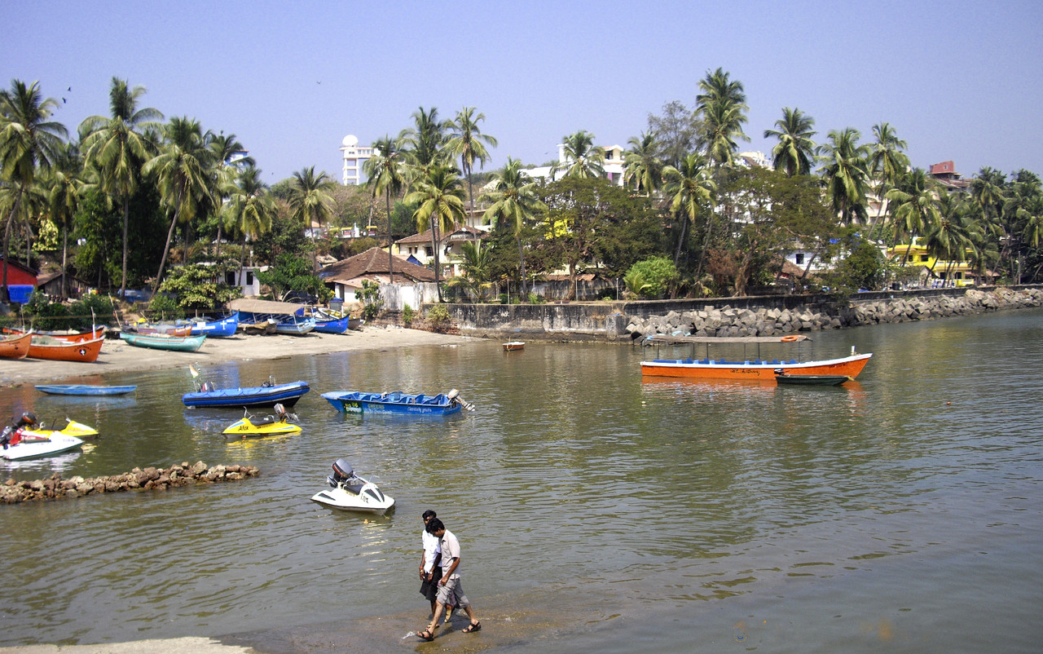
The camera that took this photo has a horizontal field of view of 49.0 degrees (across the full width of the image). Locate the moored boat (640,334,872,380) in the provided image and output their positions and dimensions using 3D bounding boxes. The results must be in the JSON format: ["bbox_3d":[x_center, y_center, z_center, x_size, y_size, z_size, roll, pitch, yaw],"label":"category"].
[{"bbox_3d":[10.638,1.480,52.352,10.300,2.250,2.200,1,3,19],"label":"moored boat"}]

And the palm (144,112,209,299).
[{"bbox_3d":[-25.654,-8.779,85.665,5.100,13.720,5.100,-1,3,-17],"label":"palm"}]

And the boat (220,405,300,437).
[{"bbox_3d":[-7.939,2.850,34.992,2.300,0.950,0.950,-1,3,-24],"label":"boat"}]

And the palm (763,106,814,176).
[{"bbox_3d":[25.676,-12.221,109.507,5.300,17.410,5.300,0,3,0],"label":"palm"}]

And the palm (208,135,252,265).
[{"bbox_3d":[-28.016,-11.244,109.570,4.700,14.760,4.700,-1,3,-14],"label":"palm"}]

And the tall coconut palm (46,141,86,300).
[{"bbox_3d":[-37.371,-8.796,93.666,4.400,12.650,4.400,0,3,0],"label":"tall coconut palm"}]

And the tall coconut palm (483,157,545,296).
[{"bbox_3d":[-0.660,-8.320,97.000,5.300,12.290,5.300,0,3,0],"label":"tall coconut palm"}]

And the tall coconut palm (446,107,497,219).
[{"bbox_3d":[-4.397,-10.635,98.575,5.000,16.400,5.000,0,3,0],"label":"tall coconut palm"}]

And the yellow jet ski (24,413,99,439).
[{"bbox_3d":[-15.100,3.220,37.200,2.750,0.950,1.100,-1,3,-16],"label":"yellow jet ski"}]

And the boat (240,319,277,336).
[{"bbox_3d":[-18.195,-0.120,76.635,3.800,1.050,1.300,2,4,37],"label":"boat"}]

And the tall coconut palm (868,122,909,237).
[{"bbox_3d":[38.793,-13.012,121.481,5.200,17.320,5.200,0,3,0],"label":"tall coconut palm"}]

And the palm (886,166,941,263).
[{"bbox_3d":[40.204,-10.072,117.640,5.200,12.520,5.200,1,3,19],"label":"palm"}]

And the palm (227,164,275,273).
[{"bbox_3d":[-24.850,-8.890,105.000,4.600,12.030,4.600,0,3,0],"label":"palm"}]

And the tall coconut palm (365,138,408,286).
[{"bbox_3d":[-10.577,-8.656,90.677,3.900,12.990,3.900,0,3,-7],"label":"tall coconut palm"}]

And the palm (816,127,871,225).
[{"bbox_3d":[37.200,-13.480,132.000,6.000,19.160,6.000,0,3,0],"label":"palm"}]

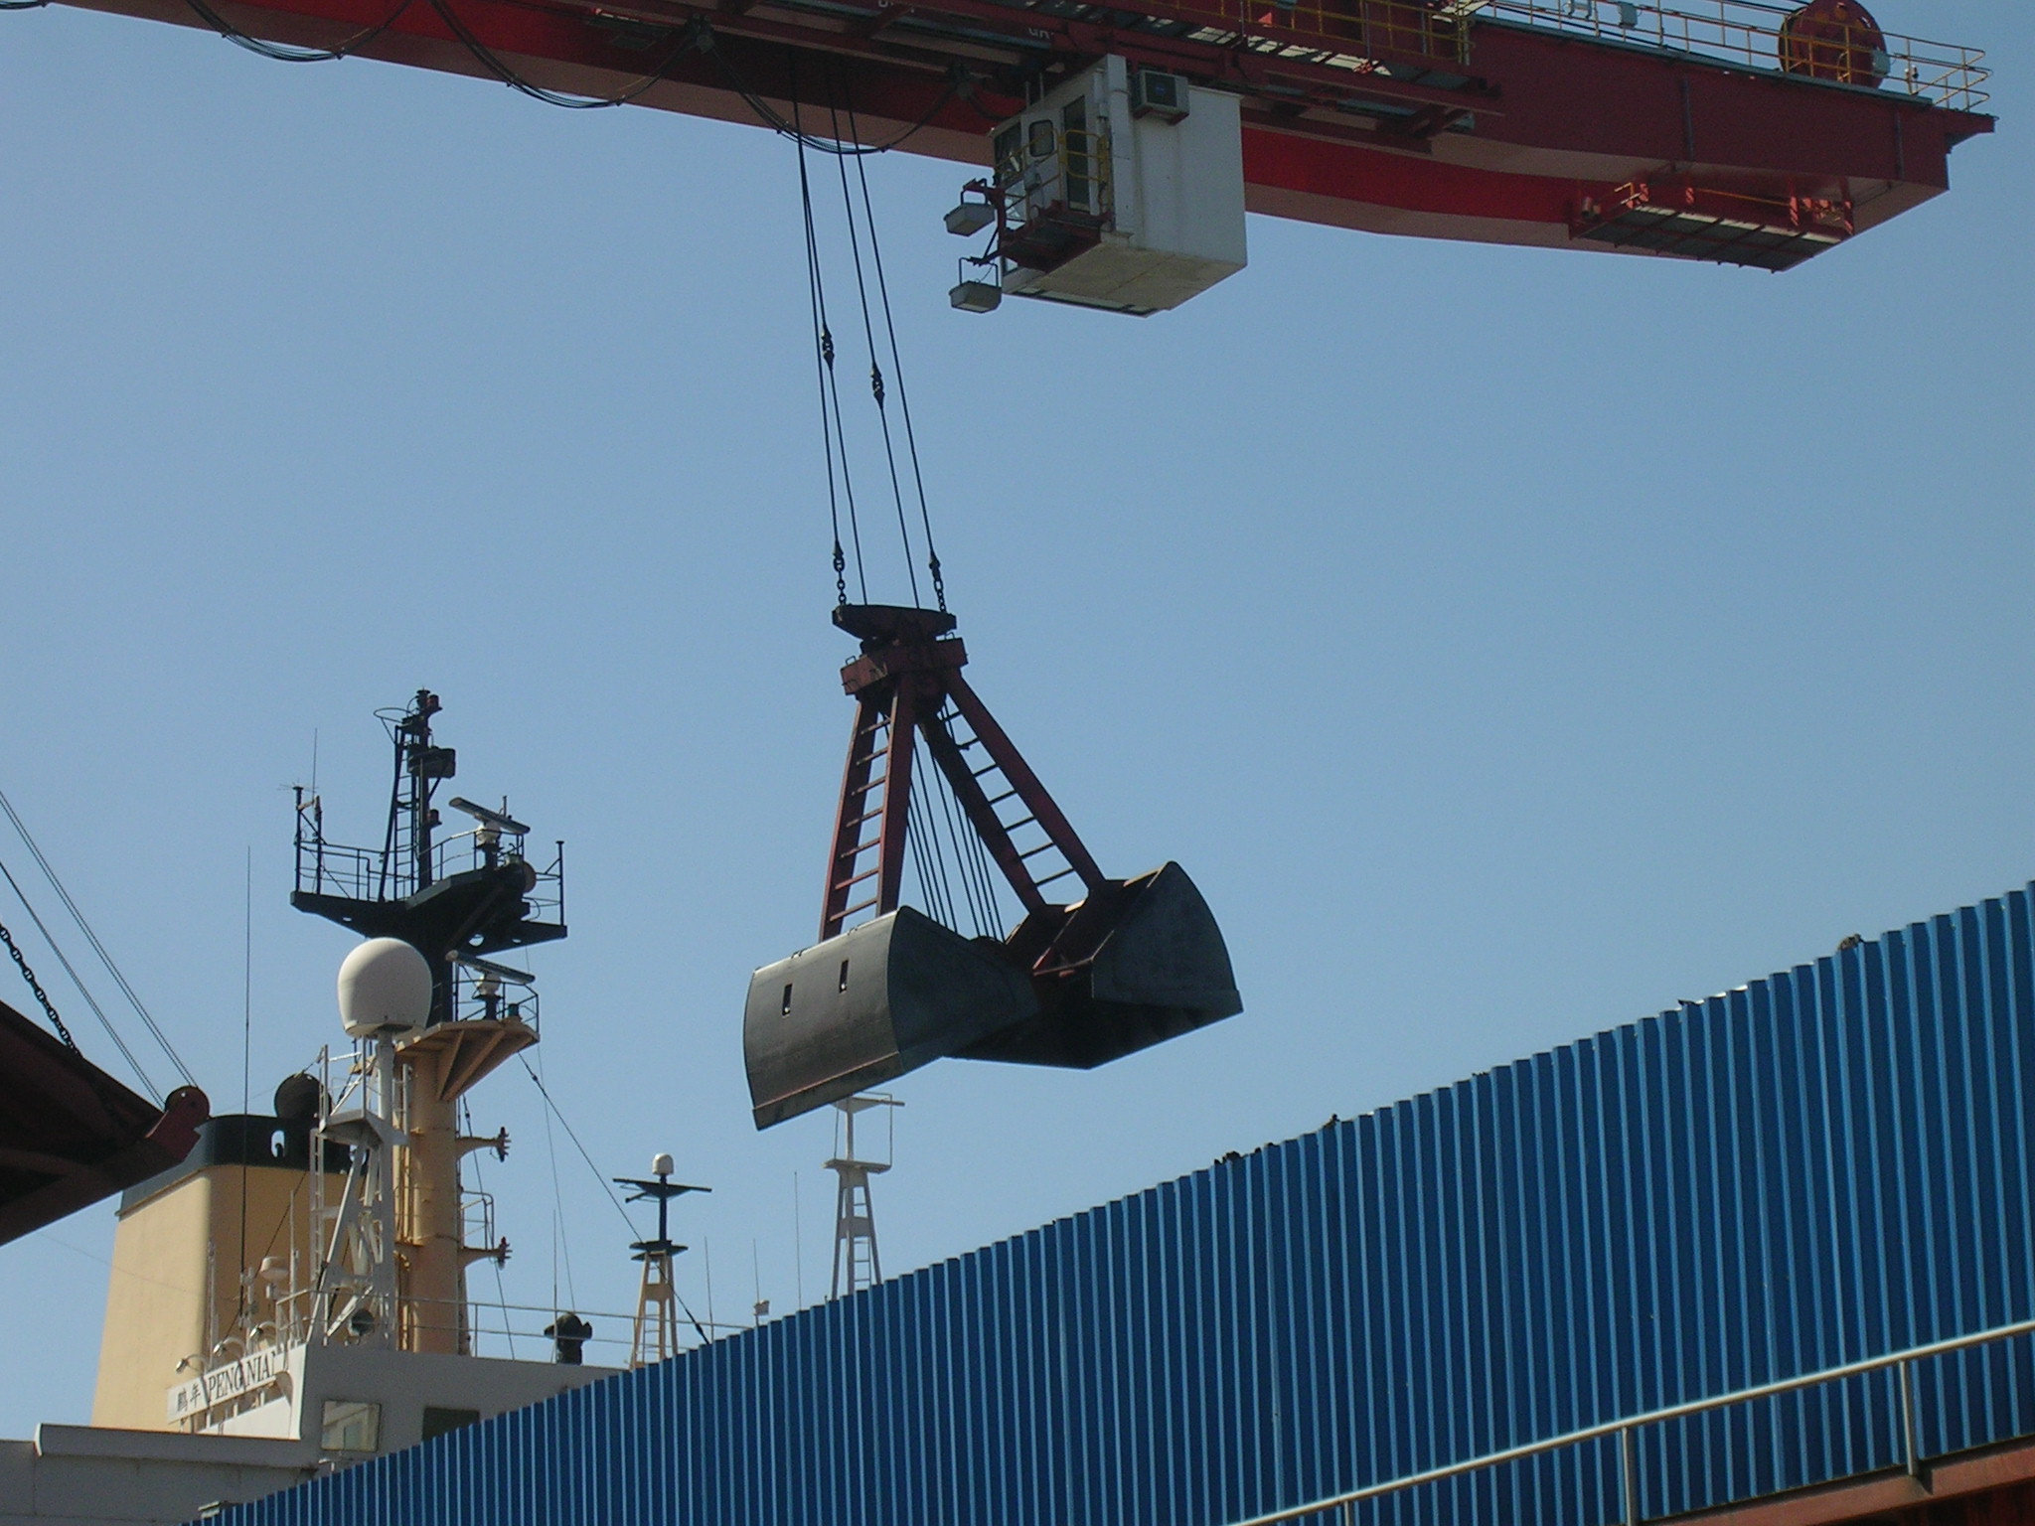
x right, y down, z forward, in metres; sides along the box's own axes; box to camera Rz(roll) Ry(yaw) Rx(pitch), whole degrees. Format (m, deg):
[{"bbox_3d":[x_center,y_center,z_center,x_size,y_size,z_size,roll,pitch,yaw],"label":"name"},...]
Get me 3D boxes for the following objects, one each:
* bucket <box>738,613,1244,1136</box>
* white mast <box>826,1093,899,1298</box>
[{"bbox_3d":[-1.074,1.071,98.438,5.880,7.056,4.410,-9,-8,-32],"label":"bucket"},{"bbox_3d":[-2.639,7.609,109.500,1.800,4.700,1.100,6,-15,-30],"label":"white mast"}]

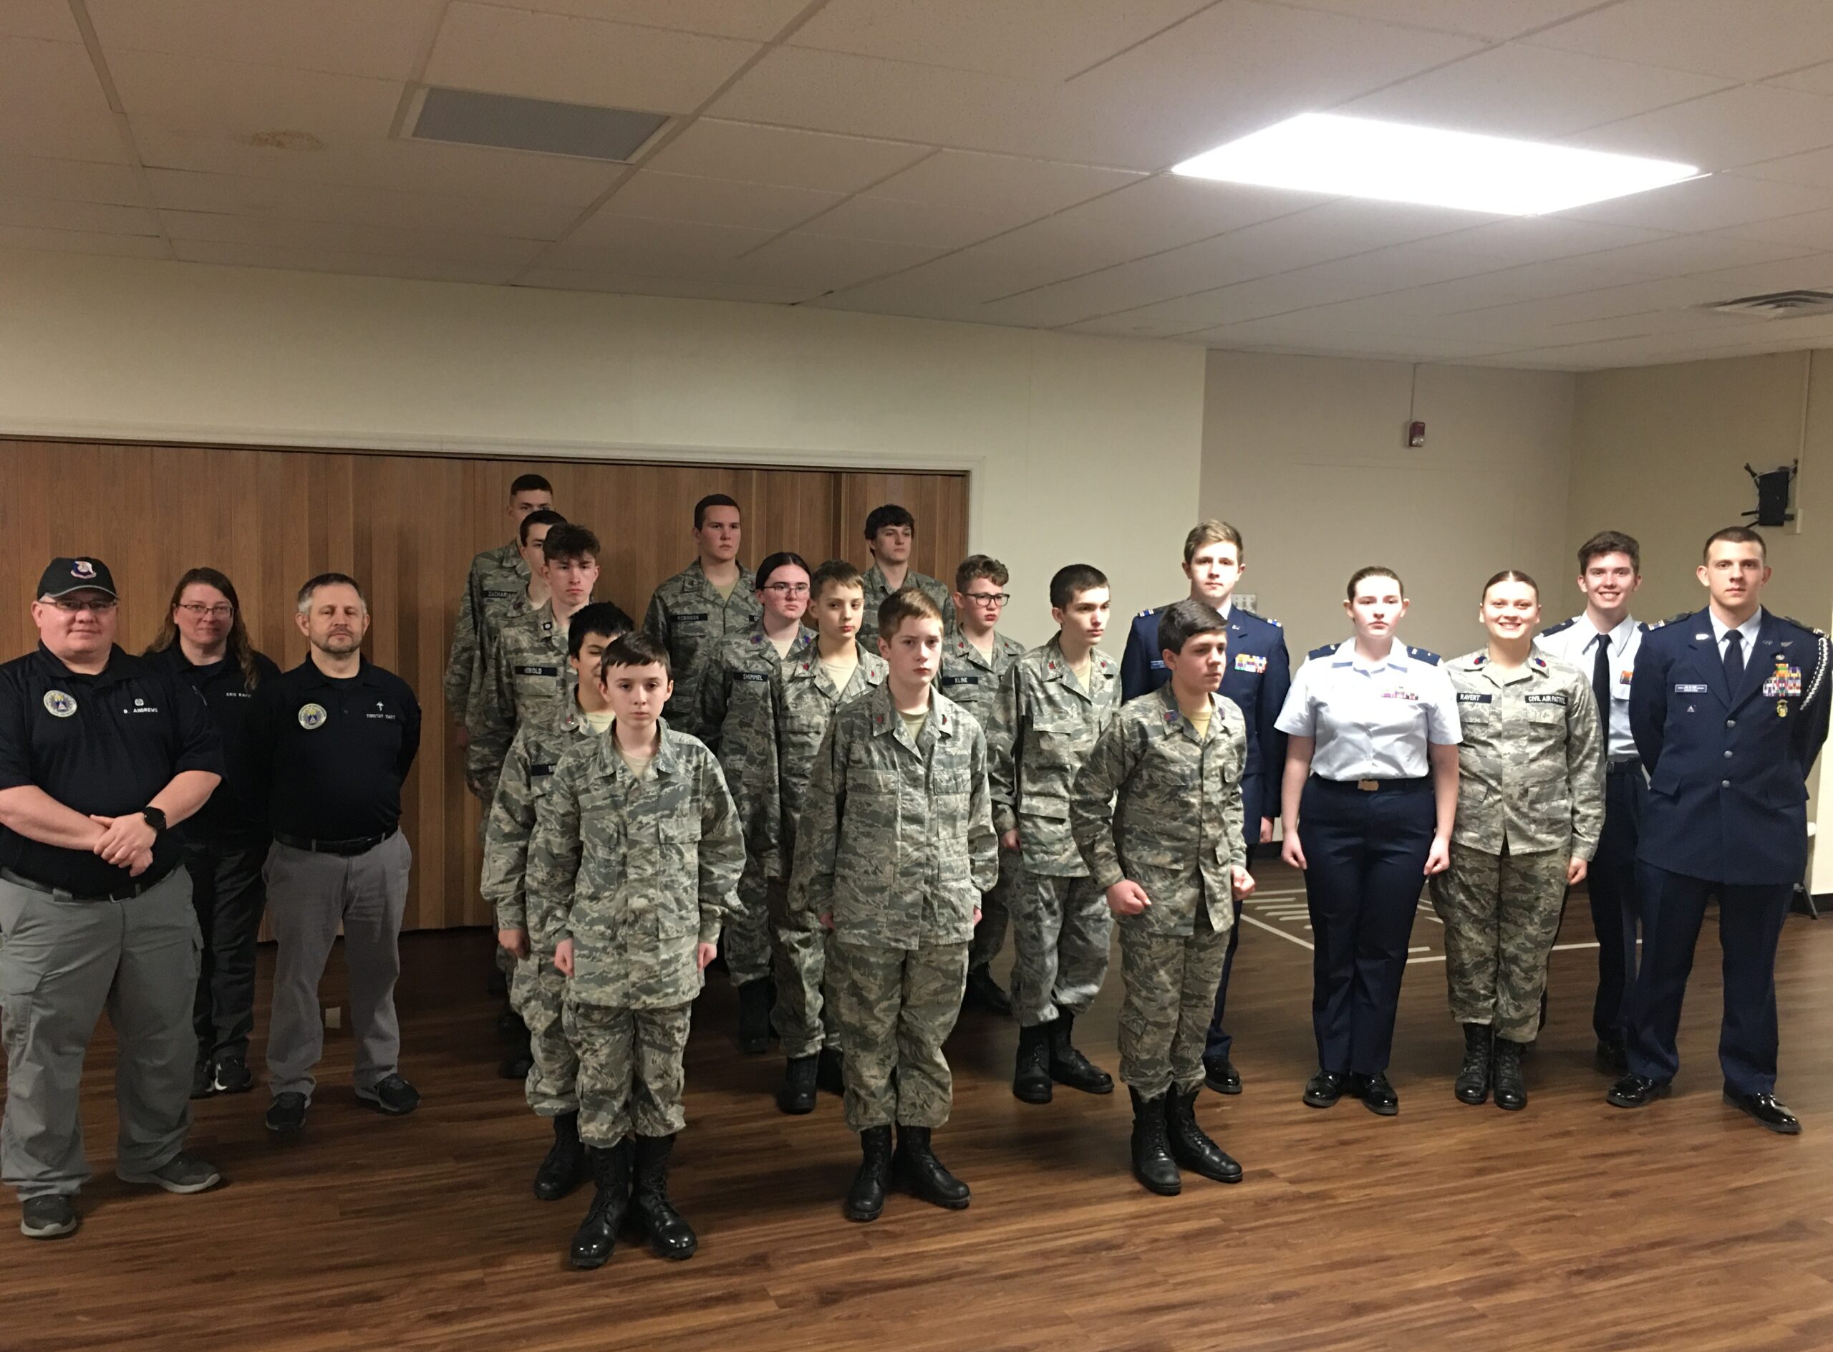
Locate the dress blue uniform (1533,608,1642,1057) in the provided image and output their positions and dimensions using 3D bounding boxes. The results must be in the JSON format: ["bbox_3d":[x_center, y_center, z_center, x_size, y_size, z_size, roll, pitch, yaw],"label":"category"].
[{"bbox_3d":[2.302,0.523,5.059,0.500,1.468,0.280,3,6,22],"label":"dress blue uniform"}]

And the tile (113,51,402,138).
[{"bbox_3d":[-1.476,-1.293,3.452,0.605,0.020,0.605,-2,7,-23],"label":"tile"}]

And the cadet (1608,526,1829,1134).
[{"bbox_3d":[2.486,0.450,4.793,0.600,1.810,0.400,4,6,24],"label":"cadet"}]

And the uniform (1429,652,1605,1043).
[{"bbox_3d":[1.847,0.538,4.768,0.530,1.222,0.290,3,6,20],"label":"uniform"}]

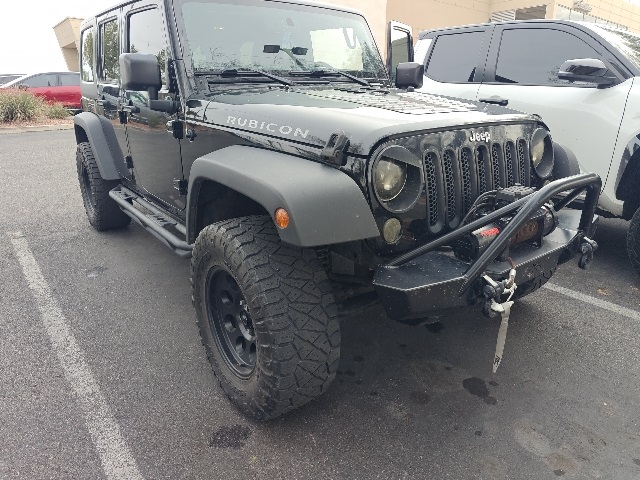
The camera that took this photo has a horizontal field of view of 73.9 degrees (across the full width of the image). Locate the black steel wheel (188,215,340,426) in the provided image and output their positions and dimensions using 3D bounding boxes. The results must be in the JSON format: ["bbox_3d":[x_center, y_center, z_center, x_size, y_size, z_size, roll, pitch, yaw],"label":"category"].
[{"bbox_3d":[-0.268,0.316,1.833,0.301,0.838,0.838,-14,25,-35],"label":"black steel wheel"}]

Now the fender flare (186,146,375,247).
[{"bbox_3d":[-0.234,-0.075,1.654,0.290,0.490,1.090,-14,25,-35],"label":"fender flare"}]

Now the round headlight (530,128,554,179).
[{"bbox_3d":[1.024,-0.409,2.009,0.225,0.225,0.090,-14,25,-35],"label":"round headlight"}]

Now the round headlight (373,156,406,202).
[{"bbox_3d":[0.243,-0.215,1.458,0.190,0.190,0.090,-14,25,-35],"label":"round headlight"}]

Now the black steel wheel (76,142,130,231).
[{"bbox_3d":[-2.042,-0.508,4.036,0.301,0.838,0.838,-14,25,-35],"label":"black steel wheel"}]

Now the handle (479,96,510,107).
[{"bbox_3d":[1.468,-1.176,3.599,0.050,0.060,0.265,-14,25,-35],"label":"handle"}]

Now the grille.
[{"bbox_3d":[0.646,-0.228,1.745,0.710,0.335,0.080,-14,25,-35],"label":"grille"}]

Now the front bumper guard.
[{"bbox_3d":[0.750,-0.043,1.664,1.440,0.480,0.450,-14,25,-35],"label":"front bumper guard"}]

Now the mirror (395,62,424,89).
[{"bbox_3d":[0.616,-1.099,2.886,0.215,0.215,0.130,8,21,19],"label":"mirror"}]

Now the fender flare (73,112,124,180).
[{"bbox_3d":[-1.987,-0.881,3.732,0.180,0.500,1.180,-14,25,-35],"label":"fender flare"}]

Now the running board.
[{"bbox_3d":[-1.084,-0.137,2.772,0.180,0.115,1.760,-14,25,-35],"label":"running board"}]

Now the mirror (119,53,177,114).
[{"bbox_3d":[-0.786,-0.726,1.975,0.235,0.260,0.140,-14,25,-35],"label":"mirror"}]

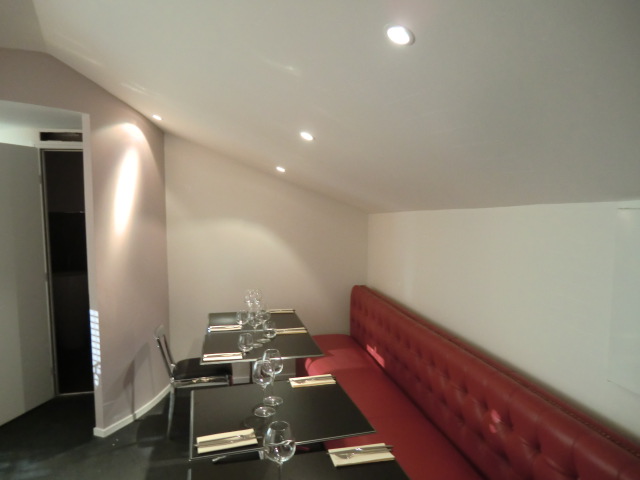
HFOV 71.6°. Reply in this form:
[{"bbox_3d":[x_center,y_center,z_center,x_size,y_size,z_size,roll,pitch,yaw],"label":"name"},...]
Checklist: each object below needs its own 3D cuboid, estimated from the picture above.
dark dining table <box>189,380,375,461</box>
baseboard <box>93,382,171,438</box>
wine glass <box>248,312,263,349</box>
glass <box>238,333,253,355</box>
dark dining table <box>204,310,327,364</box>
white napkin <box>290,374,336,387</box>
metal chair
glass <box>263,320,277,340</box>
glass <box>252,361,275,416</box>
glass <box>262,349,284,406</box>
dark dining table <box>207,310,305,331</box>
[{"bbox_3d":[-0.194,1.126,1.999,0.715,0.750,0.590,-1,5,-14],"label":"dark dining table"},{"bbox_3d":[-1.431,1.348,3.575,0.115,0.055,0.882,1,4,17],"label":"baseboard"},{"bbox_3d":[-0.406,0.573,2.851,0.088,0.218,0.088,-1,5,-14],"label":"wine glass"},{"bbox_3d":[-0.458,0.631,2.739,0.085,0.120,0.085,-1,5,-14],"label":"glass"},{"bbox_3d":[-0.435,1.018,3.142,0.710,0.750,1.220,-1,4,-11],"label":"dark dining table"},{"bbox_3d":[-0.034,0.691,2.198,0.220,0.013,0.105,-1,4,-15],"label":"white napkin"},{"bbox_3d":[-0.928,1.001,3.312,0.520,0.785,0.420,-1,5,-14],"label":"metal chair"},{"bbox_3d":[-0.338,0.608,3.021,0.087,0.122,0.087,-1,5,-14],"label":"glass"},{"bbox_3d":[-0.240,0.644,1.940,0.090,0.223,0.090,-1,5,-14],"label":"glass"},{"bbox_3d":[-0.206,0.600,1.950,0.088,0.228,0.088,0,3,0],"label":"glass"},{"bbox_3d":[-0.497,1.000,3.453,0.710,0.750,0.610,-1,4,-11],"label":"dark dining table"}]

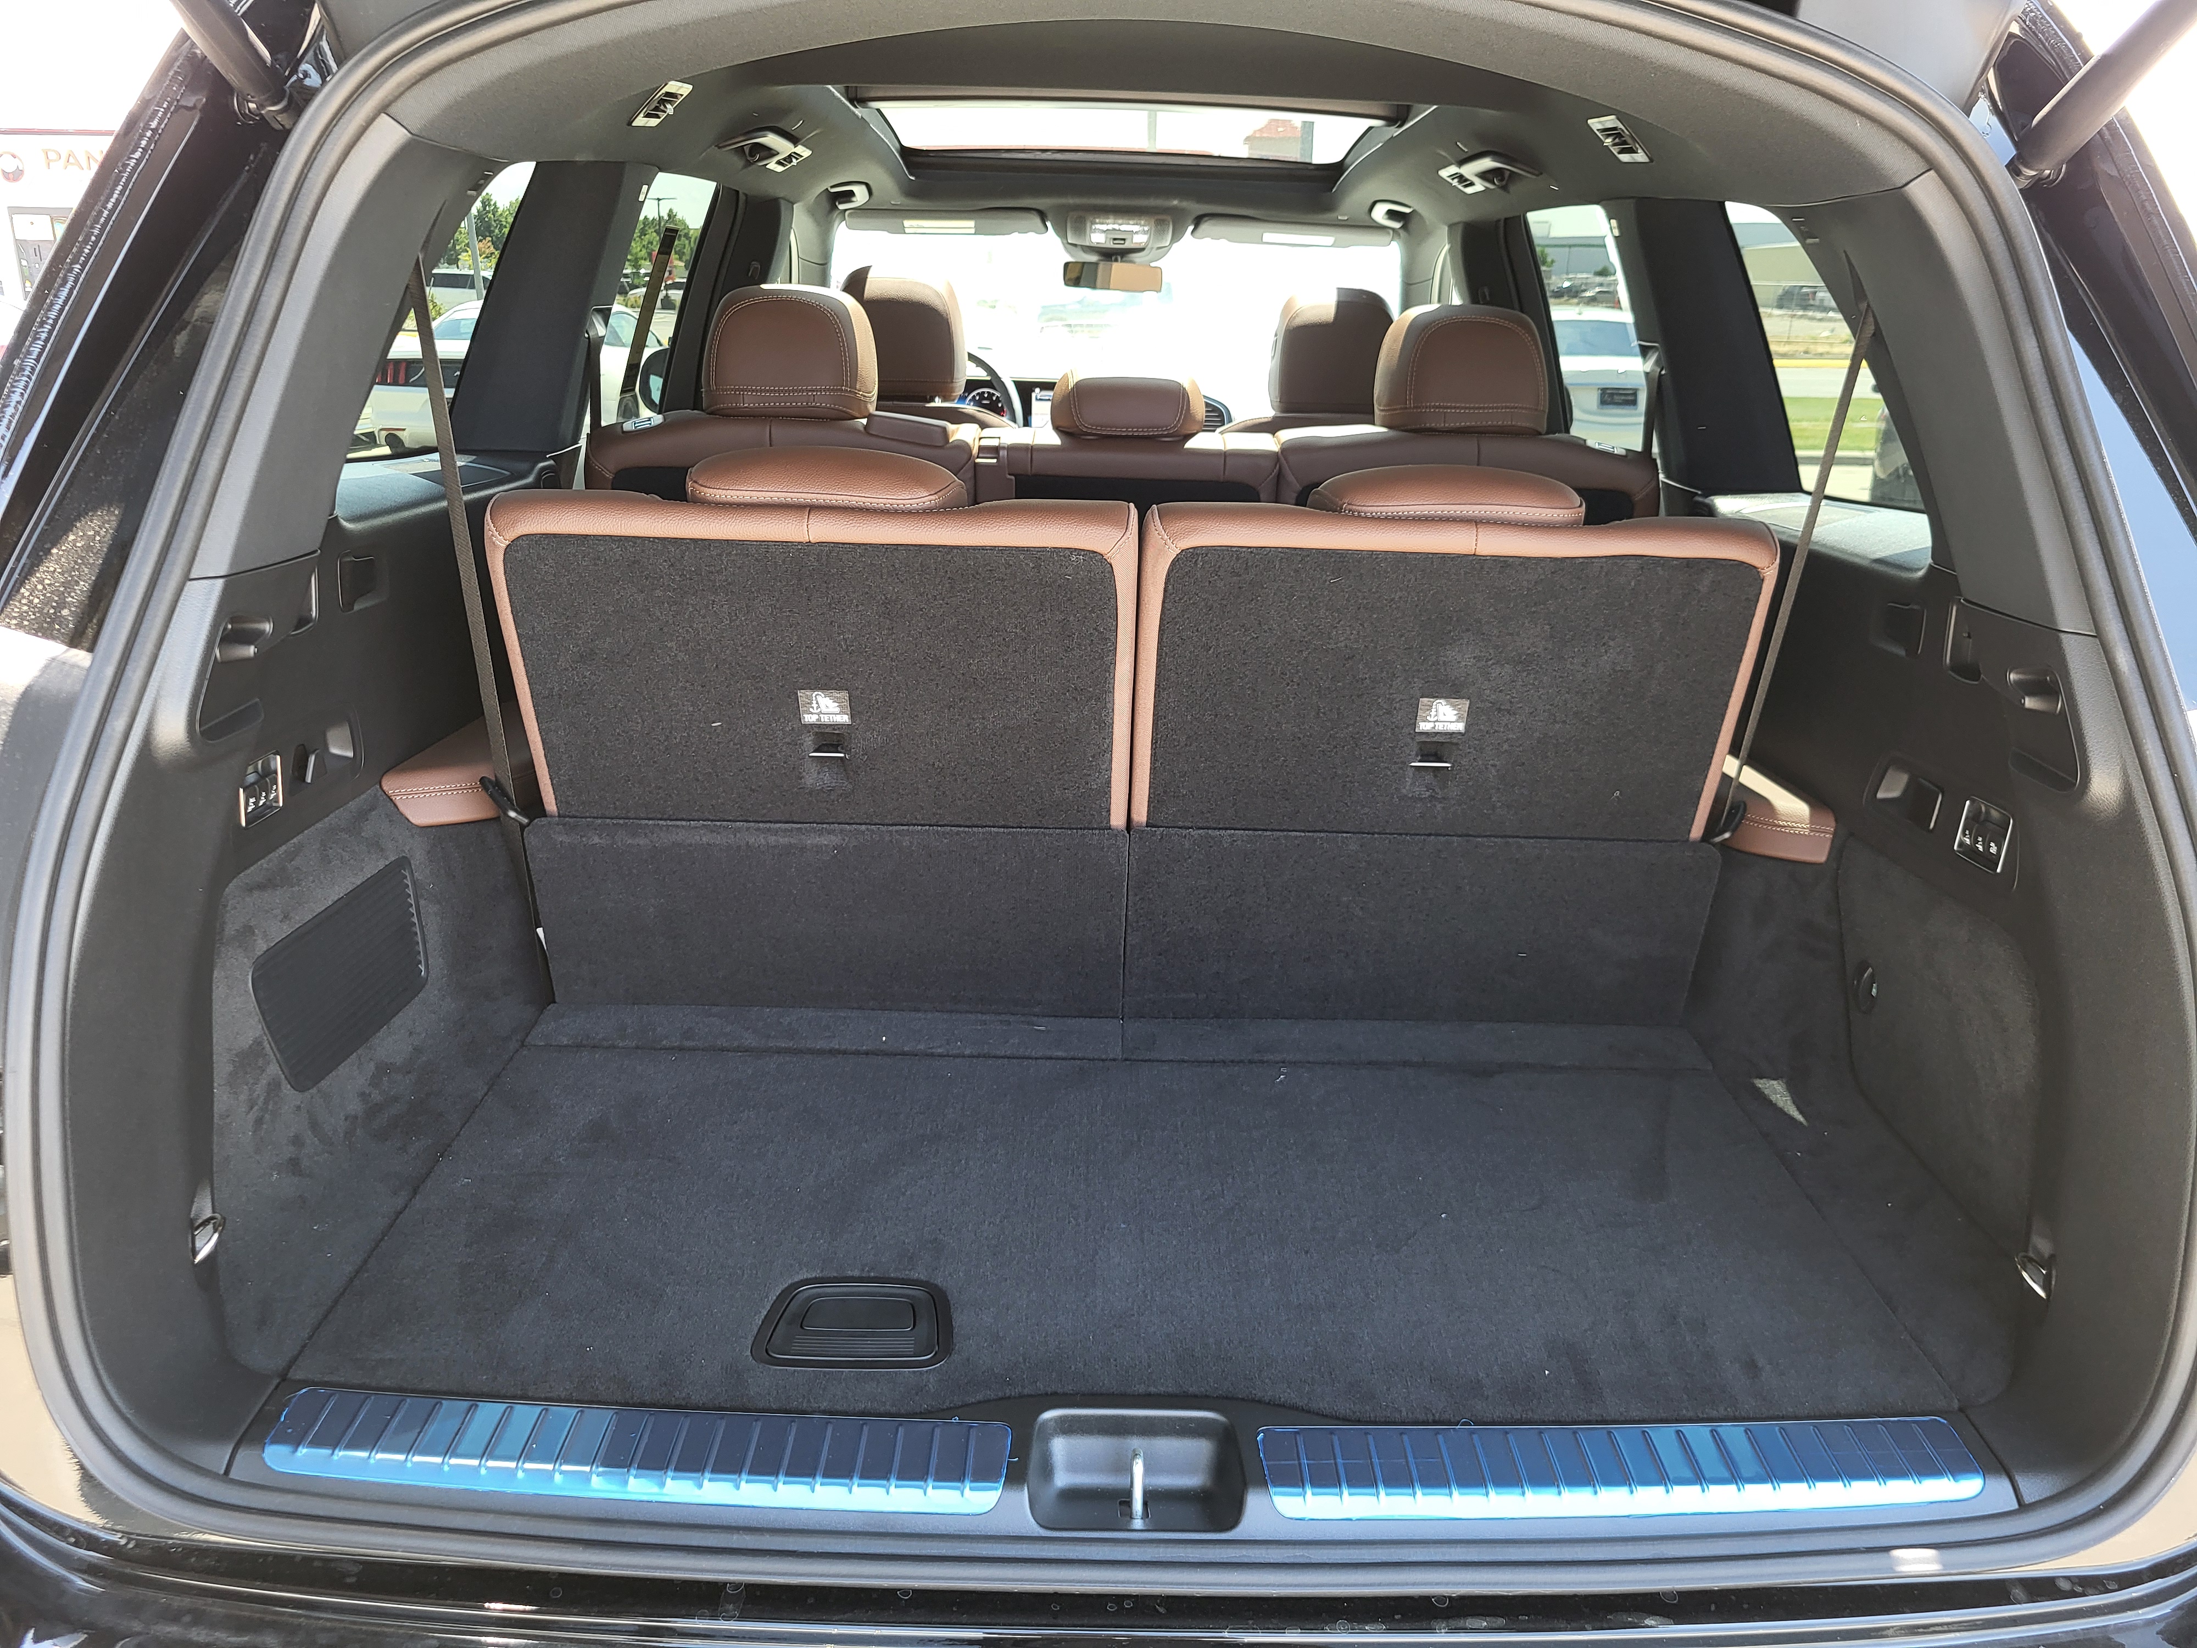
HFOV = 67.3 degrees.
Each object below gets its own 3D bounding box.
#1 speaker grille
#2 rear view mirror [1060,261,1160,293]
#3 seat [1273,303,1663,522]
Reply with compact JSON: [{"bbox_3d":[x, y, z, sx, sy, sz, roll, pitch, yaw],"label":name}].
[{"bbox_3d":[-0.570,0.112,1.263,0.020,0.118,0.245,2,18,3],"label":"speaker grille"},{"bbox_3d":[0.033,-1.239,3.740,0.235,0.060,0.040,7,25,16],"label":"rear view mirror"},{"bbox_3d":[0.461,-0.264,2.585,0.509,1.080,0.850,1,20,0],"label":"seat"}]

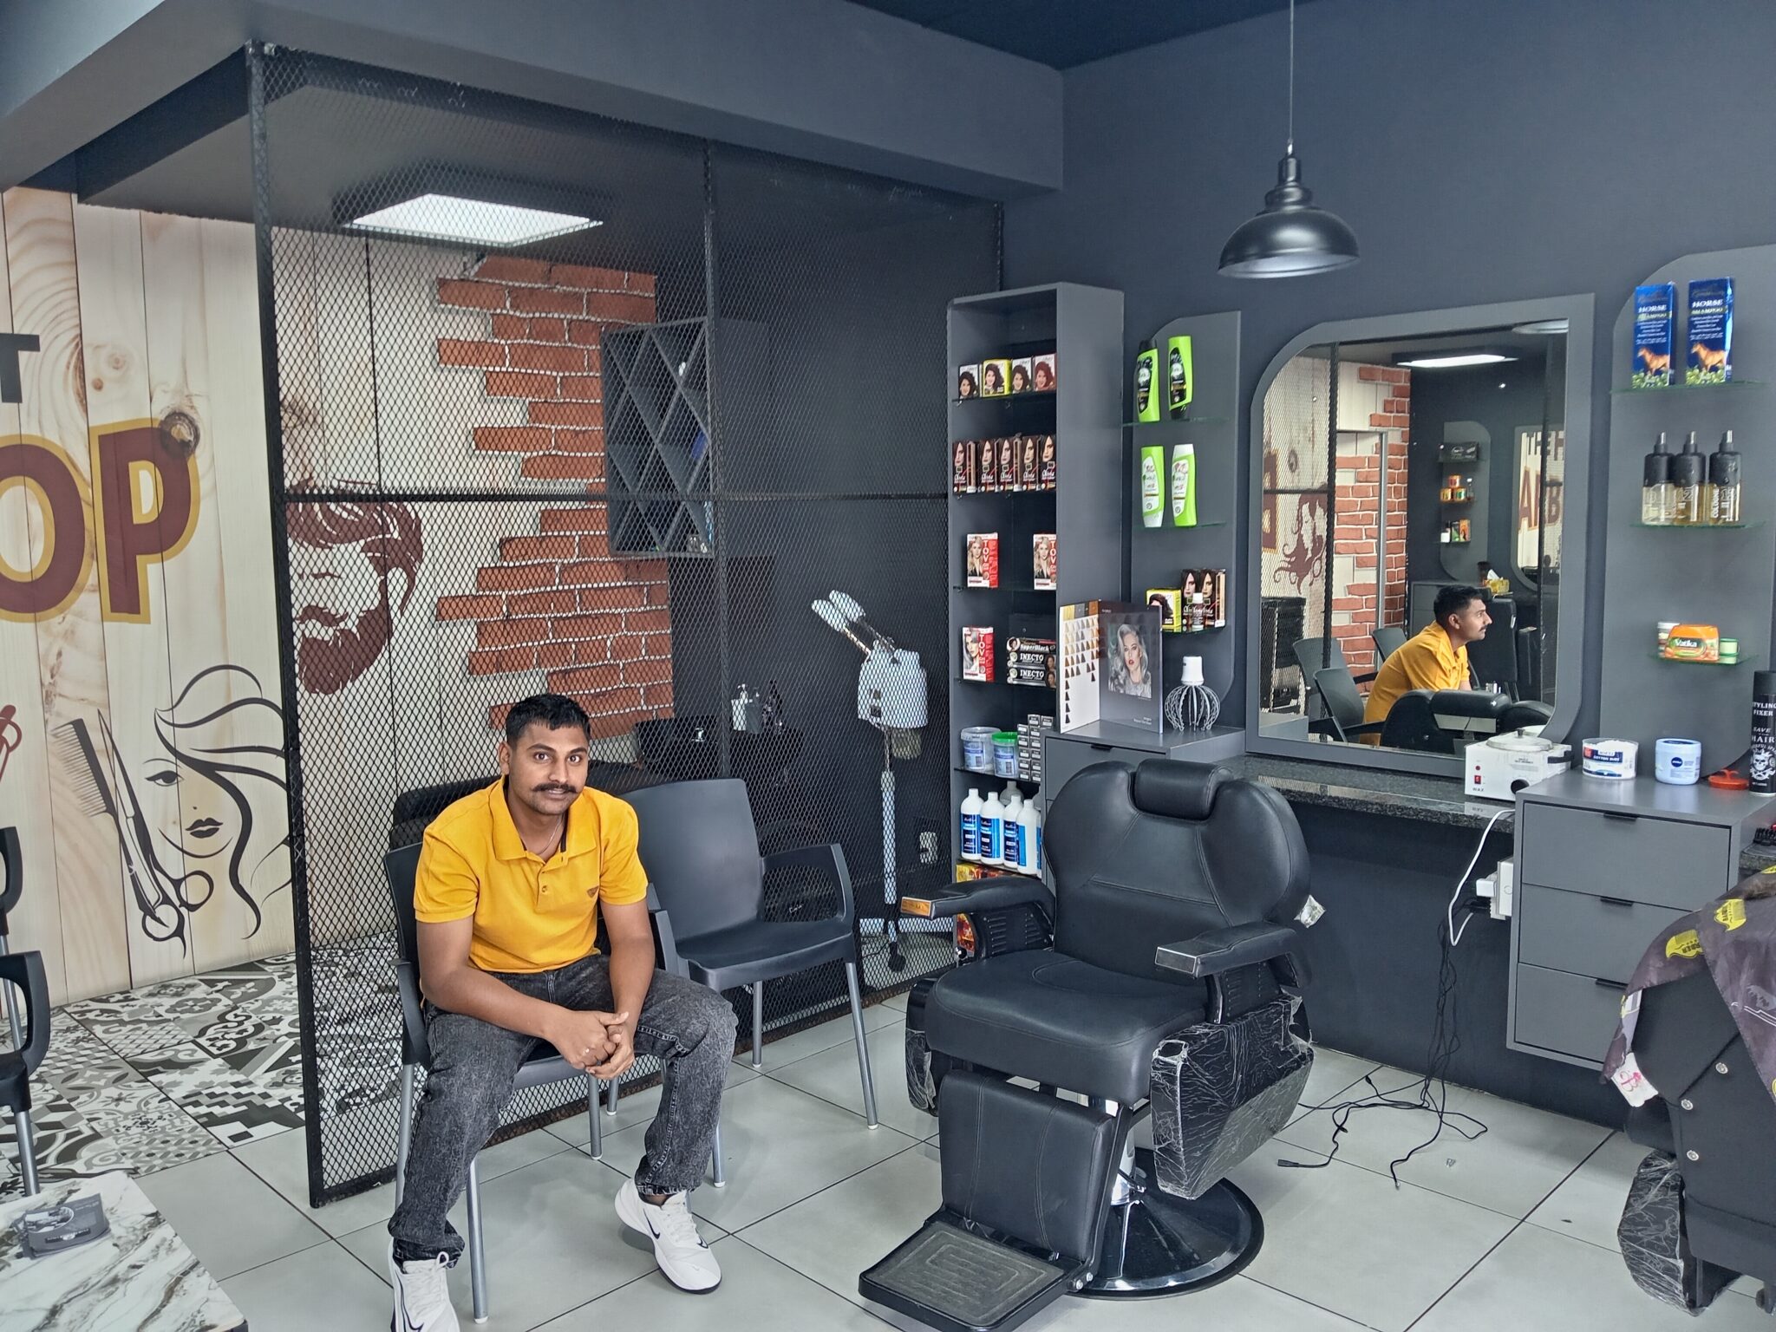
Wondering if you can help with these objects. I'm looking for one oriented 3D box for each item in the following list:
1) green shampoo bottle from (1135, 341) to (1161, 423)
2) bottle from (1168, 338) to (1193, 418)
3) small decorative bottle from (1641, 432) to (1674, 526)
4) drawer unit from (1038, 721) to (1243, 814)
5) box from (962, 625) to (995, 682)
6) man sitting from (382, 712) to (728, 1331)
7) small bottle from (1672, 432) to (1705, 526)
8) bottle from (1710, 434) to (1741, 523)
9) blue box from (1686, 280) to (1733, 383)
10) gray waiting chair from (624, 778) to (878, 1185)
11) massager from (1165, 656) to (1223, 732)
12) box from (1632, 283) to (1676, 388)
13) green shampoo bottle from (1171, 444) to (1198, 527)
[{"bbox_3d":[0.740,-0.807,3.938,0.077,0.228,0.046,5,8,41],"label":"green shampoo bottle"},{"bbox_3d":[0.835,-0.821,3.946,0.073,0.232,0.046,5,9,44],"label":"bottle"},{"bbox_3d":[1.695,-0.411,3.038,0.058,0.200,0.058,4,8,37],"label":"small decorative bottle"},{"bbox_3d":[0.745,0.478,4.057,0.388,0.585,0.438,-7,9,-44],"label":"drawer unit"},{"bbox_3d":[0.289,-0.038,4.337,0.088,0.168,0.044,5,8,42],"label":"box"},{"bbox_3d":[-0.711,0.646,2.833,0.670,1.165,0.660,-5,7,-30],"label":"man sitting"},{"bbox_3d":[1.737,-0.406,2.996,0.058,0.197,0.058,4,8,37],"label":"small bottle"},{"bbox_3d":[1.814,-0.408,2.999,0.059,0.203,0.059,1,6,10],"label":"bottle"},{"bbox_3d":[1.743,-0.707,2.933,0.075,0.217,0.045,5,9,43],"label":"blue box"},{"bbox_3d":[-0.391,0.745,3.473,0.540,0.820,0.570,-6,8,-39],"label":"gray waiting chair"},{"bbox_3d":[0.888,0.080,4.022,0.160,0.212,0.160,1,6,14],"label":"massager"},{"bbox_3d":[1.706,-0.734,3.081,0.075,0.220,0.050,5,9,44],"label":"box"},{"bbox_3d":[0.838,-0.508,3.906,0.077,0.228,0.046,5,8,41],"label":"green shampoo bottle"}]

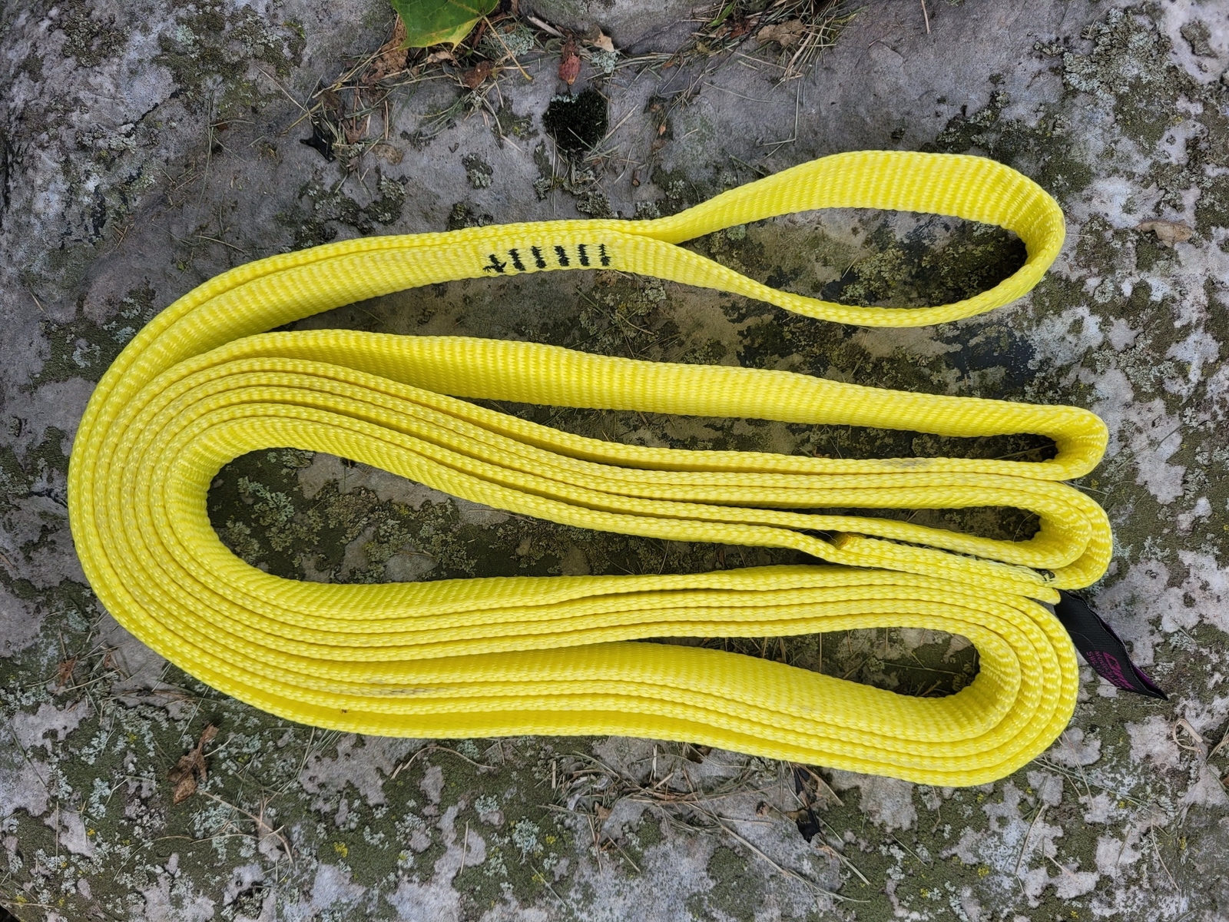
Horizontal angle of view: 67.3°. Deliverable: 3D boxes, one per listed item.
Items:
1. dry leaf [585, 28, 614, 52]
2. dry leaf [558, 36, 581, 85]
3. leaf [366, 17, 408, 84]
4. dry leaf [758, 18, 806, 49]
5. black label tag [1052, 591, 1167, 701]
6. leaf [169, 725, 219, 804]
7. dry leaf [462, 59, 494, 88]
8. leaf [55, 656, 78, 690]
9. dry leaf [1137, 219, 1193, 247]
[{"bbox_3d":[-0.004,-0.126,0.277,0.010,0.006,0.006,31,87,2],"label":"dry leaf"},{"bbox_3d":[-0.014,-0.120,0.277,0.006,0.005,0.014,8,87,0],"label":"dry leaf"},{"bbox_3d":[-0.067,-0.123,0.276,0.010,0.007,0.022,25,87,1],"label":"leaf"},{"bbox_3d":[0.050,-0.128,0.278,0.015,0.005,0.008,-14,87,-1],"label":"dry leaf"},{"bbox_3d":[0.141,0.053,0.261,0.041,0.008,0.011,41,107,1],"label":"black label tag"},{"bbox_3d":[-0.120,0.087,0.264,0.011,0.006,0.025,25,87,1],"label":"leaf"},{"bbox_3d":[-0.041,-0.116,0.277,0.011,0.005,0.007,-45,88,-2],"label":"dry leaf"},{"bbox_3d":[-0.159,0.061,0.267,0.004,0.004,0.010,28,87,2],"label":"leaf"},{"bbox_3d":[0.163,-0.068,0.274,0.017,0.006,0.007,11,87,1],"label":"dry leaf"}]

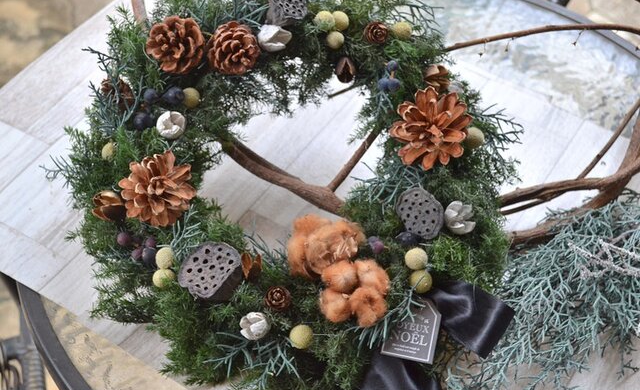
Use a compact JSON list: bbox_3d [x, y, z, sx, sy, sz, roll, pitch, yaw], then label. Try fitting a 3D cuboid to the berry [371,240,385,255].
[{"bbox_3d":[0.041,0.038,0.687,0.010,0.010,0.010,1,52,-1],"label":"berry"}]

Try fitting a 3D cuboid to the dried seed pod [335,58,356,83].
[{"bbox_3d":[0.020,-0.099,0.760,0.017,0.020,0.017,2,53,-2],"label":"dried seed pod"}]

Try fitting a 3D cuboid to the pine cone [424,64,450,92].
[{"bbox_3d":[0.097,-0.096,0.791,0.022,0.023,0.022,1,52,-1],"label":"pine cone"}]

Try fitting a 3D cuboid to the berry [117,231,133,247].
[{"bbox_3d":[-0.149,0.033,0.733,0.012,0.012,0.012,0,48,-11],"label":"berry"}]

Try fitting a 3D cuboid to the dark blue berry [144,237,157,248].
[{"bbox_3d":[-0.130,0.036,0.736,0.010,0.010,0.010,0,48,-11],"label":"dark blue berry"}]

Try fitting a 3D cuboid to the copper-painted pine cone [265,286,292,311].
[{"bbox_3d":[-0.031,0.075,0.697,0.019,0.018,0.018,0,77,-4],"label":"copper-painted pine cone"}]

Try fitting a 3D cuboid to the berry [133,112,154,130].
[{"bbox_3d":[-0.135,-0.056,0.735,0.016,0.015,0.016,3,47,-3],"label":"berry"}]

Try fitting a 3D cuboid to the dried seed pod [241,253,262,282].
[{"bbox_3d":[-0.056,0.059,0.785,0.020,0.023,0.019,0,49,0],"label":"dried seed pod"}]

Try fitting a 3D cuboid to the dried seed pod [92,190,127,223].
[{"bbox_3d":[-0.156,0.009,0.714,0.027,0.022,0.024,1,52,-1],"label":"dried seed pod"}]

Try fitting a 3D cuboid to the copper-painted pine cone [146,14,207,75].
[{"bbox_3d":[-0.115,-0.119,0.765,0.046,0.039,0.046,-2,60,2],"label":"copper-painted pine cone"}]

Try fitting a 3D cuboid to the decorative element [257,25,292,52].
[{"bbox_3d":[-0.039,-0.133,0.816,0.030,0.023,0.024,1,52,-1],"label":"decorative element"}]

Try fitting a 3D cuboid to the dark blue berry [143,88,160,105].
[{"bbox_3d":[-0.132,-0.077,0.750,0.014,0.013,0.014,3,47,-3],"label":"dark blue berry"}]

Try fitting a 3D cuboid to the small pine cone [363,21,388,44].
[{"bbox_3d":[0.047,-0.137,0.816,0.022,0.019,0.022,1,52,-1],"label":"small pine cone"}]

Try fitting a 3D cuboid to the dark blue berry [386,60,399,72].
[{"bbox_3d":[0.052,-0.093,0.692,0.009,0.009,0.009,2,49,-2],"label":"dark blue berry"}]

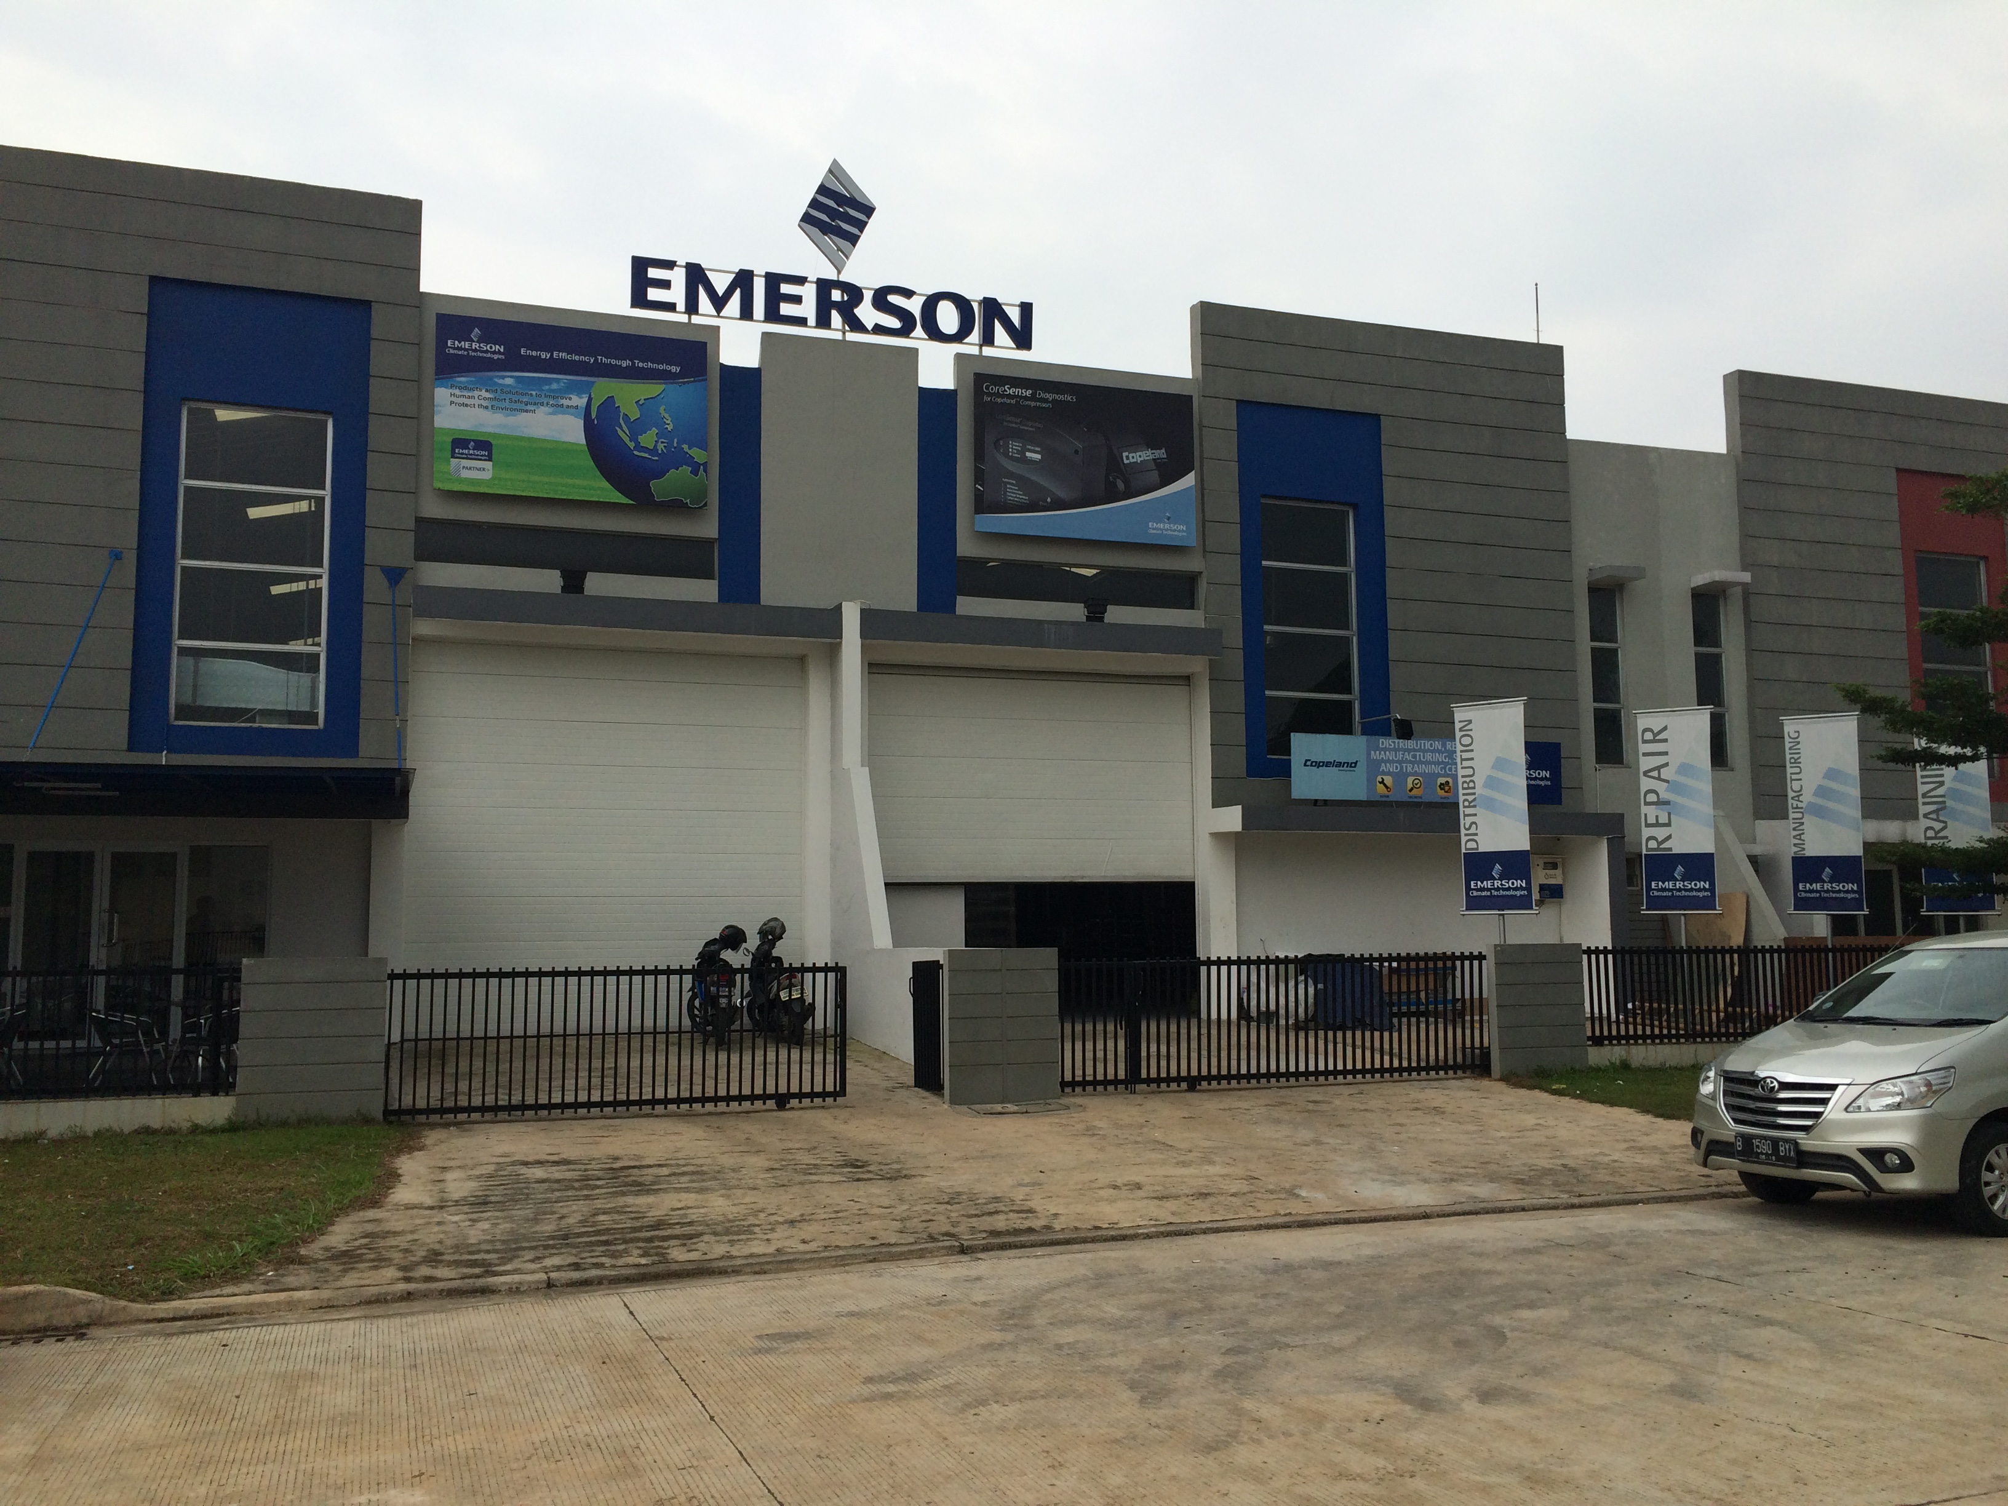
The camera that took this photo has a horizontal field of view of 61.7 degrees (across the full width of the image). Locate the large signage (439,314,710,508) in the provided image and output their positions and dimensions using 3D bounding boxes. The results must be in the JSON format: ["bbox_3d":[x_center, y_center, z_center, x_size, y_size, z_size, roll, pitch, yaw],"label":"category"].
[{"bbox_3d":[-4.929,-3.874,19.307,3.035,1.995,0.150,2,-6,-19],"label":"large signage"}]

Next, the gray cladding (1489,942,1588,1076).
[{"bbox_3d":[5.518,2.658,17.432,1.092,1.341,0.170,2,-6,-20],"label":"gray cladding"}]

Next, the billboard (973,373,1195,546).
[{"bbox_3d":[1.113,-3.962,22.959,3.242,2.153,0.120,2,-6,-20],"label":"billboard"}]

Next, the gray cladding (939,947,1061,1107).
[{"bbox_3d":[-0.014,2.306,14.272,0.989,1.285,0.160,2,-6,-19],"label":"gray cladding"}]

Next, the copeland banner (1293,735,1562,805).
[{"bbox_3d":[5.511,0.231,21.809,4.056,0.828,0.100,2,-6,-19],"label":"copeland banner"}]

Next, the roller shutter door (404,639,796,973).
[{"bbox_3d":[-4.534,1.019,19.425,4.474,4.441,0.120,2,-6,-19],"label":"roller shutter door"}]

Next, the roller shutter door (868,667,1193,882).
[{"bbox_3d":[0.415,0.320,22.583,4.639,2.844,0.100,2,-6,-20],"label":"roller shutter door"}]

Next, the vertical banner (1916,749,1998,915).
[{"bbox_3d":[11.261,0.757,19.928,0.826,2.278,0.050,-4,-7,27],"label":"vertical banner"}]

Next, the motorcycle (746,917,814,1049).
[{"bbox_3d":[-2.637,2.692,19.630,0.640,1.330,1.820,3,-7,-31],"label":"motorcycle"}]

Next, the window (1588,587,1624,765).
[{"bbox_3d":[9.306,-1.185,26.001,0.558,2.722,0.100,2,-6,-20],"label":"window"}]

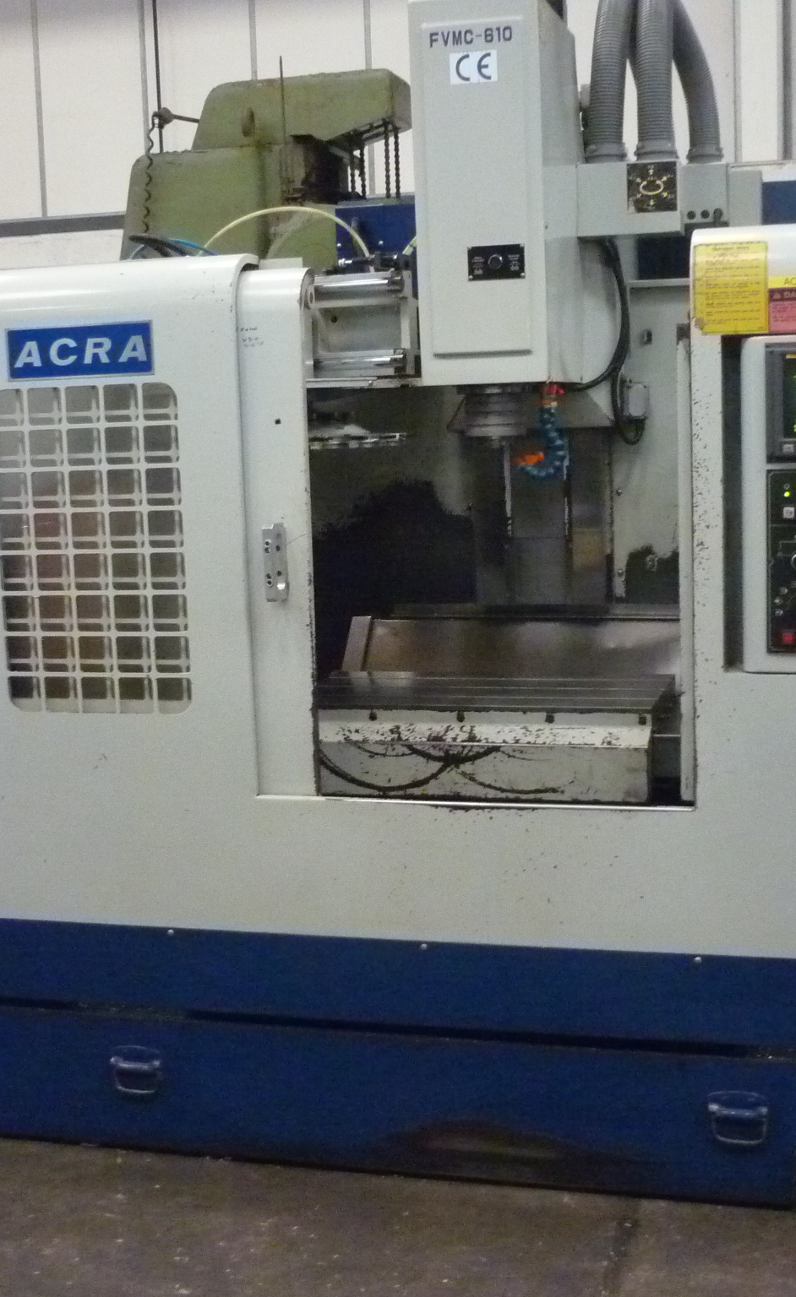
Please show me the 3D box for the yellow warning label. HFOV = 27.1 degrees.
[{"bbox_3d":[0.570,-0.615,2.817,0.122,0.155,0.012,0,8,15],"label":"yellow warning label"}]

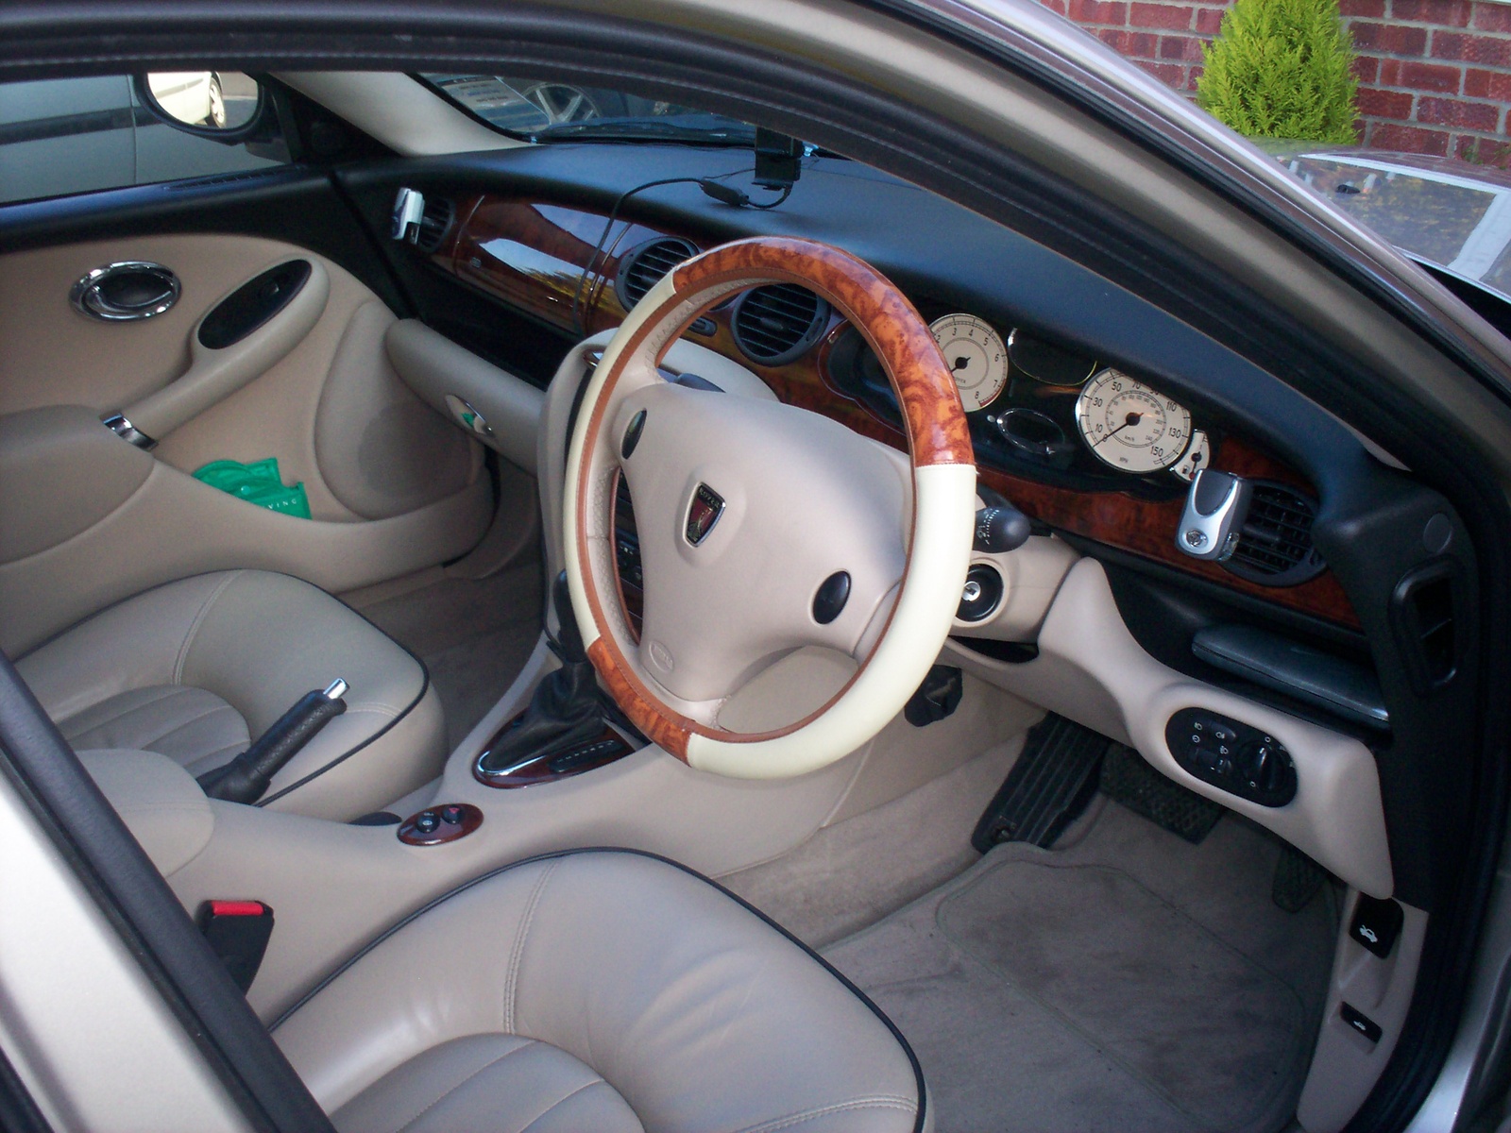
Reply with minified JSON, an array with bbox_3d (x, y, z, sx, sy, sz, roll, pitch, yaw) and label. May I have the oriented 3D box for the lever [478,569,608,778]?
[{"bbox_3d":[-0.203,0.096,1.572,0.160,0.190,0.088,-19,32,-35],"label":"lever"}]

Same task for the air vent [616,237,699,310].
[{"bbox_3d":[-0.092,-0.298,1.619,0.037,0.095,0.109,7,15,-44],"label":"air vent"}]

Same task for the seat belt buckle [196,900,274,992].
[{"bbox_3d":[-0.427,0.320,1.288,0.055,0.090,0.029,14,10,-45],"label":"seat belt buckle"}]

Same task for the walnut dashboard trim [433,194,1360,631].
[{"bbox_3d":[-0.017,-0.239,1.552,0.118,0.157,1.370,-19,32,-35],"label":"walnut dashboard trim"}]

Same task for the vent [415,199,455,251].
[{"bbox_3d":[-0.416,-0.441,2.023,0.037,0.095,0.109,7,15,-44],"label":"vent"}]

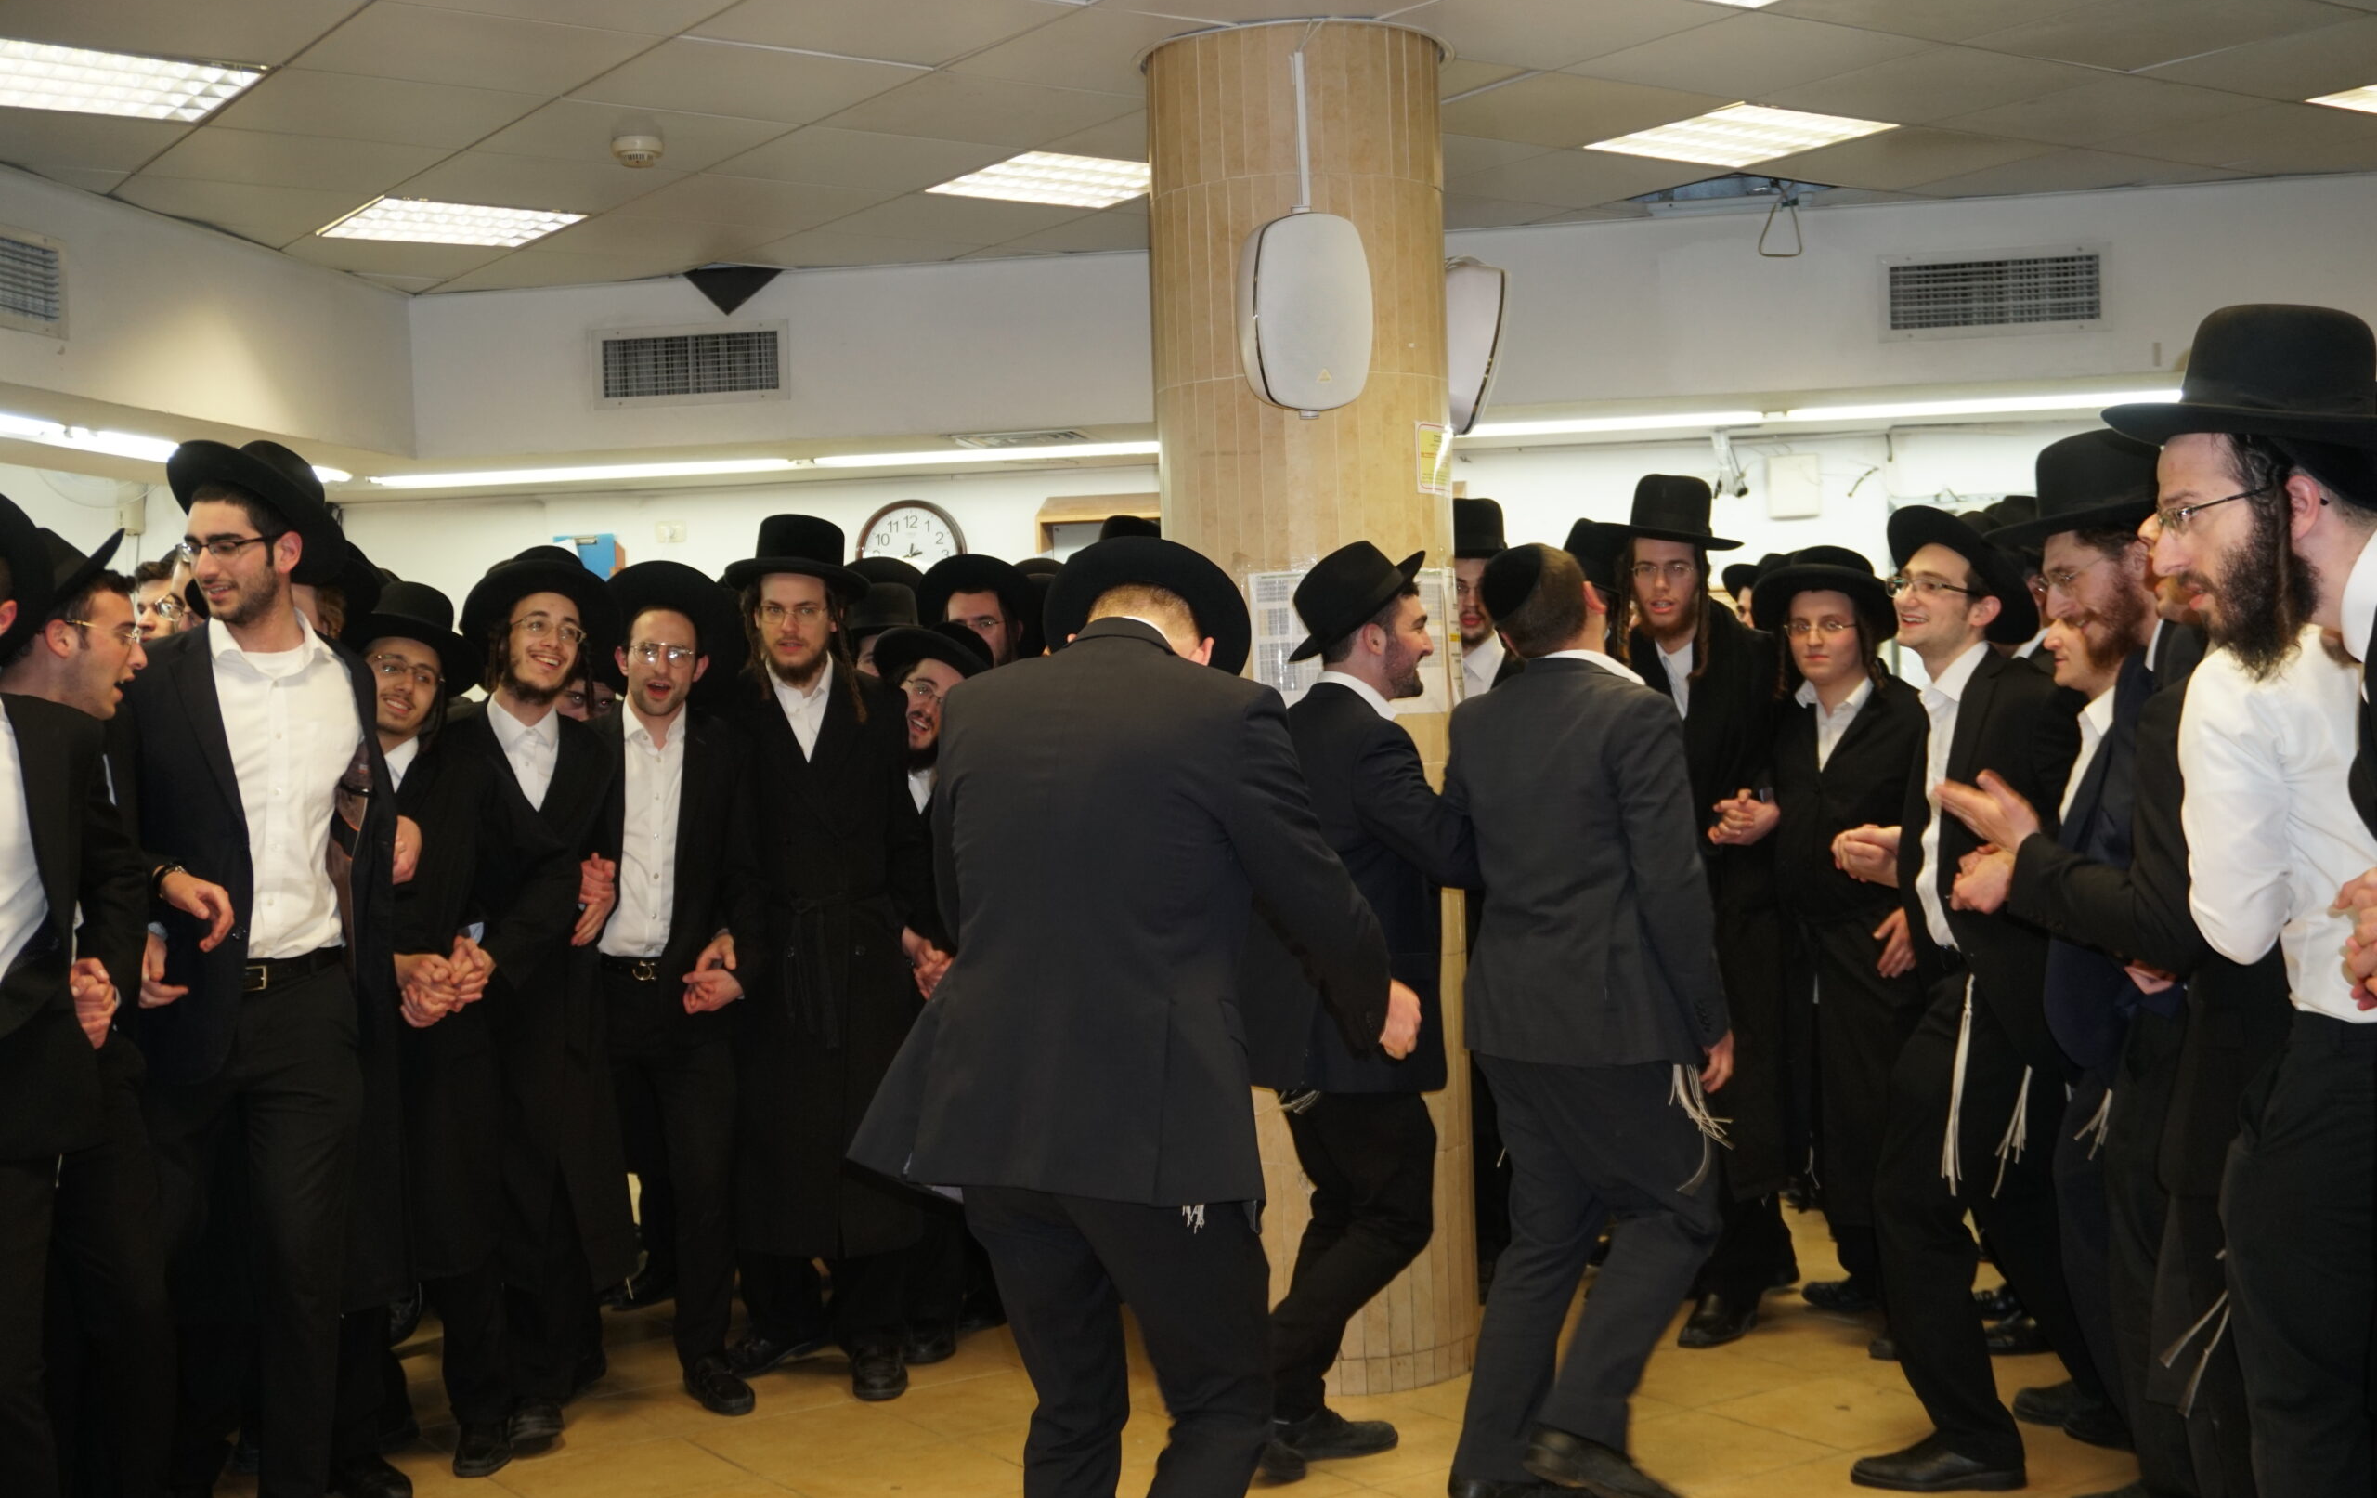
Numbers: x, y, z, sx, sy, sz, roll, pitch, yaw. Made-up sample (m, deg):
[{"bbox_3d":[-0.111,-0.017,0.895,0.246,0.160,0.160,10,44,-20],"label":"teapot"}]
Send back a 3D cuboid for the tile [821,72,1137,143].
[{"bbox_3d":[-0.459,-1.458,6.017,0.600,0.020,0.600,-3,1,-35],"label":"tile"}]

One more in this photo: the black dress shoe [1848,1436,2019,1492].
[{"bbox_3d":[1.325,1.242,4.671,0.300,0.110,0.105,-2,1,6],"label":"black dress shoe"}]

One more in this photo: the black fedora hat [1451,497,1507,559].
[{"bbox_3d":[0.662,-0.525,6.300,0.320,0.145,0.355,-2,1,0],"label":"black fedora hat"}]

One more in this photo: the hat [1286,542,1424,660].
[{"bbox_3d":[0.291,-0.291,4.929,0.325,0.130,0.310,-40,2,-1],"label":"hat"}]

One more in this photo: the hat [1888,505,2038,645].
[{"bbox_3d":[1.426,-0.339,4.790,0.330,0.130,0.305,43,-17,-26],"label":"hat"}]

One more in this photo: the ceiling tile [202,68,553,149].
[{"bbox_3d":[-1.785,-1.416,5.828,0.600,0.020,0.600,-2,1,-35],"label":"ceiling tile"}]

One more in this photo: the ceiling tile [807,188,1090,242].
[{"bbox_3d":[-0.647,-1.478,7.345,0.600,0.020,0.600,-2,1,-35],"label":"ceiling tile"}]

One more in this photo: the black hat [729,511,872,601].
[{"bbox_3d":[-0.837,-0.421,5.680,0.305,0.135,0.345,2,-9,2],"label":"black hat"}]

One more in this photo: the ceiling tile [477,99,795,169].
[{"bbox_3d":[-1.286,-1.427,6.137,0.600,0.018,0.600,-3,1,-35],"label":"ceiling tile"}]

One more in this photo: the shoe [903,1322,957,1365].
[{"bbox_3d":[-0.567,1.285,5.880,0.110,0.100,0.290,-2,1,-2],"label":"shoe"}]

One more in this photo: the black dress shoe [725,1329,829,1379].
[{"bbox_3d":[-0.915,1.262,5.659,0.285,0.110,0.100,-16,7,-23],"label":"black dress shoe"}]

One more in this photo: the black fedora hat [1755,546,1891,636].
[{"bbox_3d":[1.466,-0.369,6.070,0.330,0.125,0.355,4,-25,22],"label":"black fedora hat"}]

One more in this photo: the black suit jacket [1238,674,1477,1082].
[{"bbox_3d":[0.326,0.256,4.950,0.360,0.760,0.460,-2,1,-28],"label":"black suit jacket"}]

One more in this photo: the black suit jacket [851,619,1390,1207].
[{"bbox_3d":[-0.094,0.224,3.650,0.700,0.790,0.450,-2,-5,9],"label":"black suit jacket"}]

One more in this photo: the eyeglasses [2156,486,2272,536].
[{"bbox_3d":[1.009,-0.228,2.521,0.150,0.042,0.140,-14,-2,13],"label":"eyeglasses"}]

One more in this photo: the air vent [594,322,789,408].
[{"bbox_3d":[-1.535,-1.184,8.159,0.630,0.245,0.030,-2,1,11],"label":"air vent"}]

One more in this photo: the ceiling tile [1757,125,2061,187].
[{"bbox_3d":[1.857,-1.548,6.888,0.600,0.020,0.600,-2,1,-35],"label":"ceiling tile"}]

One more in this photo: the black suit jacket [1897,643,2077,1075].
[{"bbox_3d":[1.476,0.202,4.820,0.350,0.780,0.460,-2,1,-27],"label":"black suit jacket"}]

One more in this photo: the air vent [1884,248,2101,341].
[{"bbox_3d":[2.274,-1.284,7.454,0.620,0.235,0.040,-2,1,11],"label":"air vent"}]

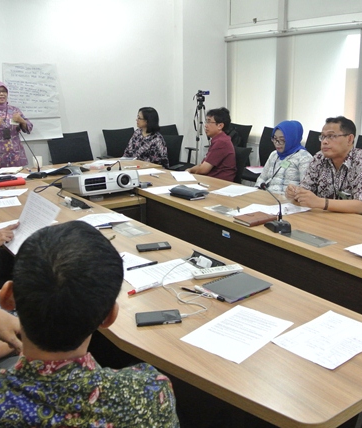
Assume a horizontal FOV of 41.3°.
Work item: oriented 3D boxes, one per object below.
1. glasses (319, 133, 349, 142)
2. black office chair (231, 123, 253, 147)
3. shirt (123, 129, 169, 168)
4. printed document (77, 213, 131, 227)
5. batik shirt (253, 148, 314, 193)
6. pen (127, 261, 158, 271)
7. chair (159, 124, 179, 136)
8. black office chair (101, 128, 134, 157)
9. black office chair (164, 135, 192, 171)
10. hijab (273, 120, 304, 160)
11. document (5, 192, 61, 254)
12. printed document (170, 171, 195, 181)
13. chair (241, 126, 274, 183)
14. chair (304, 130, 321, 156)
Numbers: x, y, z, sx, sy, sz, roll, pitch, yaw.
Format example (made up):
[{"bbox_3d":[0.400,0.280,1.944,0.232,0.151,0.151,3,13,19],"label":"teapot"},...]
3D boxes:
[{"bbox_3d":[0.923,-0.455,2.870,0.140,0.045,0.140,-9,17,-28],"label":"glasses"},{"bbox_3d":[0.618,-0.751,6.761,0.620,0.930,0.580,-10,17,-32],"label":"black office chair"},{"bbox_3d":[-0.365,-0.617,5.115,0.460,0.580,0.310,6,16,24],"label":"shirt"},{"bbox_3d":[-0.448,0.038,2.666,0.297,0.020,0.210,-12,19,-38],"label":"printed document"},{"bbox_3d":[0.762,-0.227,3.604,0.350,0.560,0.450,-10,18,-33],"label":"batik shirt"},{"bbox_3d":[-0.157,0.217,1.997,0.143,0.012,0.012,-10,18,-32],"label":"pen"},{"bbox_3d":[-0.104,-0.676,6.457,0.530,0.950,0.580,-11,18,-33],"label":"chair"},{"bbox_3d":[-0.693,-0.602,6.263,0.580,0.930,0.620,-7,16,-23],"label":"black office chair"},{"bbox_3d":[-0.241,-0.374,5.355,0.580,0.930,0.620,3,15,14],"label":"black office chair"},{"bbox_3d":[0.826,-0.550,3.642,0.250,0.310,0.220,-10,17,-31],"label":"hijab"},{"bbox_3d":[-0.705,0.064,2.260,0.210,0.290,0.020,29,1,28],"label":"document"},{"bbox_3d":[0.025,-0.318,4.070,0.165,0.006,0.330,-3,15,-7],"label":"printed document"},{"bbox_3d":[1.008,-0.567,5.997,0.580,0.950,0.510,-10,18,-33],"label":"chair"},{"bbox_3d":[1.457,-0.471,5.629,0.580,0.930,0.570,-9,17,-30],"label":"chair"}]

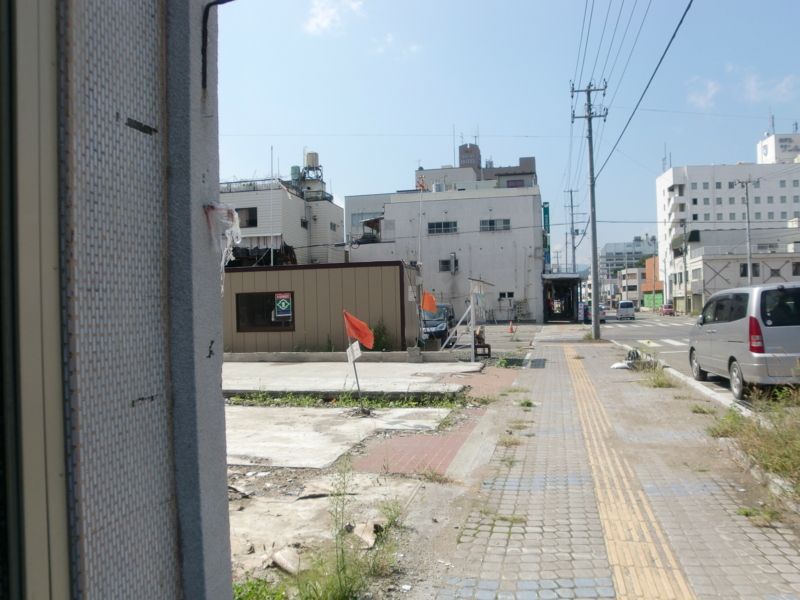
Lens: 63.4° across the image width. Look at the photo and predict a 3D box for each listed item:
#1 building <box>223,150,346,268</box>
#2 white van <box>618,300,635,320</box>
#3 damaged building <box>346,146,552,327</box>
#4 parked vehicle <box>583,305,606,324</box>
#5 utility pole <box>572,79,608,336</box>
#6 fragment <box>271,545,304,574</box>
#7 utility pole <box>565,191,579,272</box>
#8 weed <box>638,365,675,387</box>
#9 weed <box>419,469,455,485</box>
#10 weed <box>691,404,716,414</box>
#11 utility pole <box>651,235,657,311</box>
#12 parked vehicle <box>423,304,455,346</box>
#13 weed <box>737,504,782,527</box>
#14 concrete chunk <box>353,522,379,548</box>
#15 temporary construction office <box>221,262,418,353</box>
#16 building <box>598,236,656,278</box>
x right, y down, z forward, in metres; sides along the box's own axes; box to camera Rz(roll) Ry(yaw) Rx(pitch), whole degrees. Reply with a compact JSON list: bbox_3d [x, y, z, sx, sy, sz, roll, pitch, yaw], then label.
[{"bbox_3d":[-9.313,-3.578,45.888,8.600,11.600,8.600,-2,-1,13],"label":"building"},{"bbox_3d":[20.976,0.796,60.262,1.500,1.850,3.400,-2,-1,13],"label":"white van"},{"bbox_3d":[4.066,-4.501,56.695,16.200,13.000,13.000,-2,-1,13],"label":"damaged building"},{"bbox_3d":[18.511,1.337,61.214,1.690,1.580,4.300,-2,-1,14],"label":"parked vehicle"},{"bbox_3d":[7.814,-3.589,26.155,1.500,10.400,0.450,-2,-1,13],"label":"utility pole"},{"bbox_3d":[-0.691,1.525,3.871,0.170,0.080,0.240,-1,-1,-33],"label":"fragment"},{"bbox_3d":[14.291,-3.687,53.052,1.250,10.800,0.450,-2,-1,13],"label":"utility pole"},{"bbox_3d":[4.656,1.414,11.723,0.650,0.320,0.450,-2,-1,14],"label":"weed"},{"bbox_3d":[0.324,1.521,5.601,0.310,0.100,0.200,-2,-1,14],"label":"weed"},{"bbox_3d":[4.152,1.485,8.850,0.340,0.100,0.220,-1,-1,0],"label":"weed"},{"bbox_3d":[42.763,-4.019,109.109,0.400,12.500,0.400,-2,-1,14],"label":"utility pole"},{"bbox_3d":[1.299,1.050,26.915,1.700,1.740,4.200,-2,-1,11],"label":"parked vehicle"},{"bbox_3d":[2.439,1.459,4.401,0.280,0.080,0.190,-2,-1,14],"label":"weed"},{"bbox_3d":[-0.223,1.509,4.171,0.140,0.100,0.170,-2,-1,14],"label":"concrete chunk"},{"bbox_3d":[-2.986,0.410,21.832,7.000,2.850,2.600,-2,-1,14],"label":"temporary construction office"},{"bbox_3d":[119.390,-19.875,342.956,33.000,26.000,18.000,-1,-1,6],"label":"building"}]

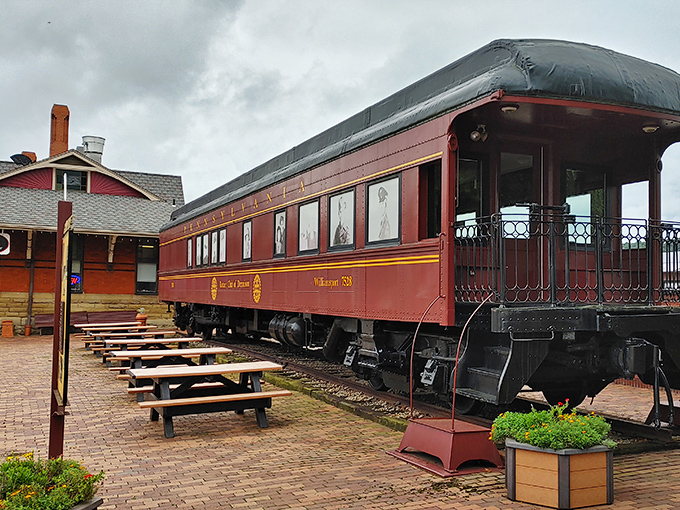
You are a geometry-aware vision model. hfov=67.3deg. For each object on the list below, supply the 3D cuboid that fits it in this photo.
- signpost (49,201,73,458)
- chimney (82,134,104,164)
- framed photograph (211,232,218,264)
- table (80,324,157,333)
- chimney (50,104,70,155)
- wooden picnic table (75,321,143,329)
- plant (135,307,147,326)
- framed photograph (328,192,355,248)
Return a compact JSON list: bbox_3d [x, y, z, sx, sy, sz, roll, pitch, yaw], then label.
[{"bbox_3d":[-2.008,0.753,3.688,0.110,2.371,0.695,3,-5,-32],"label":"signpost"},{"bbox_3d":[-11.452,-4.840,23.717,0.930,1.400,0.930,3,-5,-32],"label":"chimney"},{"bbox_3d":[-2.987,-0.165,12.173,0.050,0.794,0.561,3,-5,-32],"label":"framed photograph"},{"bbox_3d":[-5.831,2.286,13.574,1.830,0.715,1.270,3,-5,-29],"label":"table"},{"bbox_3d":[-13.355,-5.748,24.385,0.750,2.850,0.750,3,-5,-32],"label":"chimney"},{"bbox_3d":[-6.991,2.416,15.449,1.830,0.715,1.270,3,-5,-29],"label":"wooden picnic table"},{"bbox_3d":[-7.966,2.621,20.457,0.440,1.031,0.440,3,-5,-32],"label":"plant"},{"bbox_3d":[0.020,-0.496,7.340,0.050,0.811,0.714,3,-5,-32],"label":"framed photograph"}]

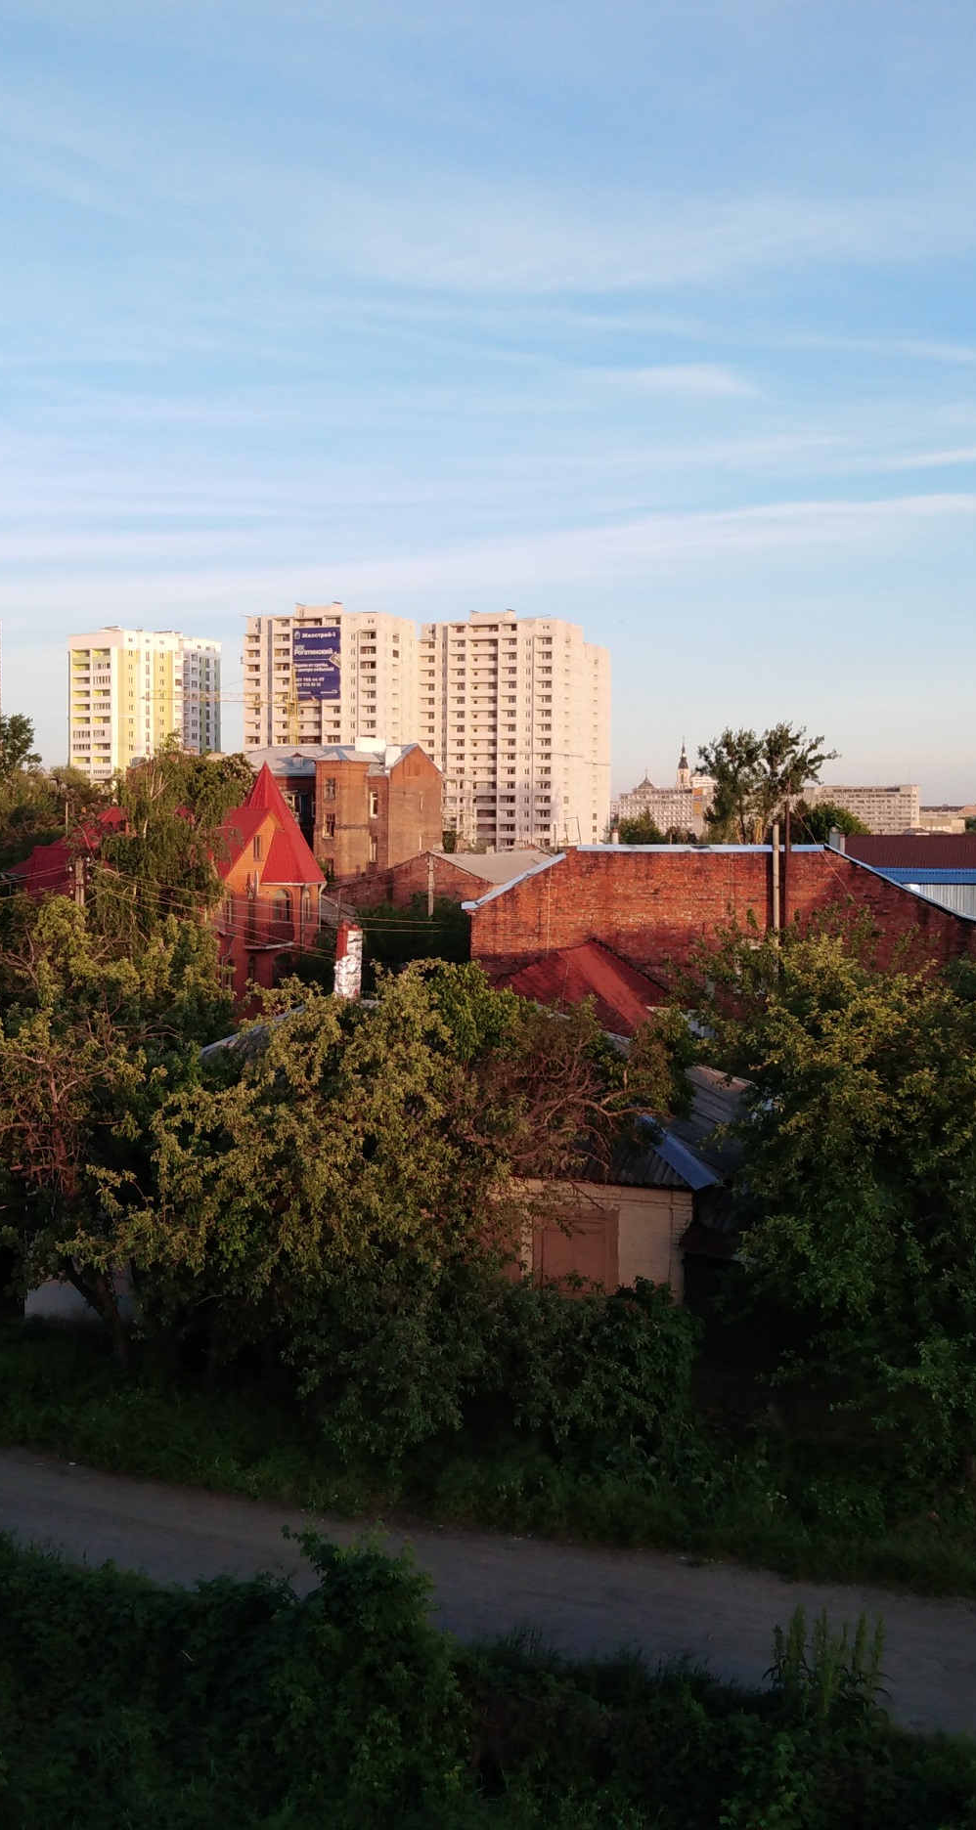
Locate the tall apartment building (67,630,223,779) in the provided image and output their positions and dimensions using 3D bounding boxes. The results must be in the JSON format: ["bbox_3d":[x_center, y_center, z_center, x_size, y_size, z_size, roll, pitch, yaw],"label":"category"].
[{"bbox_3d":[-75.960,-37.031,406.410,18.020,49.500,28.510,2,4,37],"label":"tall apartment building"}]

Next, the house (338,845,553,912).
[{"bbox_3d":[0.000,0.330,96.653,10.800,7.700,18.500,1,3,18],"label":"house"}]

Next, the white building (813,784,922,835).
[{"bbox_3d":[176.728,-44.828,870.417,52.000,32.270,15.000,2,3,37],"label":"white building"}]

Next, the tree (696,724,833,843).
[{"bbox_3d":[17.514,-4.329,114.932,8.600,15.070,8.000,0,3,0],"label":"tree"}]

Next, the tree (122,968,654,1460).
[{"bbox_3d":[-1.501,4.175,27.513,7.600,6.790,6.500,0,3,-3],"label":"tree"}]

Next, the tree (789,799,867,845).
[{"bbox_3d":[29.158,-4.125,159.966,7.500,12.200,7.500,1,3,10],"label":"tree"}]

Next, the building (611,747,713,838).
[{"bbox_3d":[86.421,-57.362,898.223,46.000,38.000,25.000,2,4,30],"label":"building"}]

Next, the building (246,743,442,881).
[{"bbox_3d":[-14.057,-7.677,176.518,16.500,17.260,11.500,2,3,25],"label":"building"}]

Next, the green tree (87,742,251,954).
[{"bbox_3d":[-10.818,0.094,62.092,5.400,11.830,5.200,-1,3,-10],"label":"green tree"}]

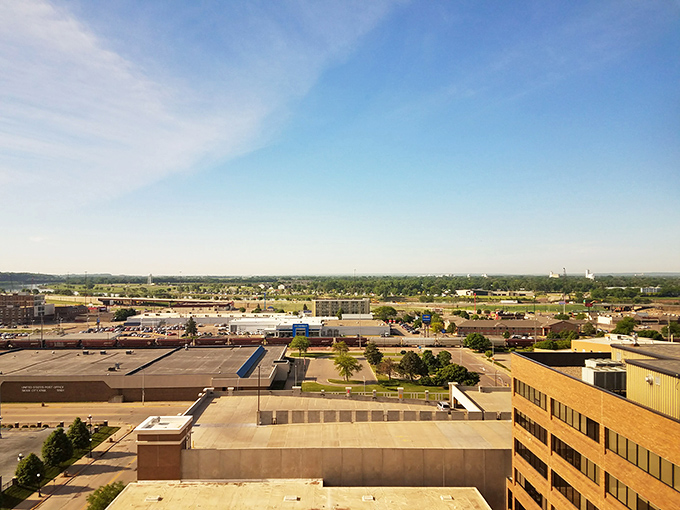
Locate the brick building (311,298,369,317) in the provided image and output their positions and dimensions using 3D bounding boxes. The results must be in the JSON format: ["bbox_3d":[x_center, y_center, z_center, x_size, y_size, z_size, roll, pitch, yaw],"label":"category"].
[{"bbox_3d":[1.358,46.710,451.472,48.000,16.300,17.000,0,-2,-9],"label":"brick building"}]

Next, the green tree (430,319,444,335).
[{"bbox_3d":[62.101,45.817,325.450,8.280,9.390,8.030,0,-2,11],"label":"green tree"}]

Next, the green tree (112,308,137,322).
[{"bbox_3d":[-171.163,48.010,406.296,18.690,10.860,15.410,1,-2,-23],"label":"green tree"}]

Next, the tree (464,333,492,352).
[{"bbox_3d":[65.967,42.061,243.430,12.870,9.710,12.870,0,-2,0],"label":"tree"}]

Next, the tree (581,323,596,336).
[{"bbox_3d":[154.437,46.026,316.584,8.980,8.330,8.710,-1,-2,26],"label":"tree"}]

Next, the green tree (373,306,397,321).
[{"bbox_3d":[37.077,48.222,420.997,19.770,11.500,16.300,0,-2,5],"label":"green tree"}]

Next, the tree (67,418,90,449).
[{"bbox_3d":[-56.628,38.931,110.624,5.080,7.600,4.930,1,-2,-27],"label":"tree"}]

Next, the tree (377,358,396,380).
[{"bbox_3d":[16.884,41.359,183.606,7.540,8.030,7.320,0,-2,5],"label":"tree"}]

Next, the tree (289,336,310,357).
[{"bbox_3d":[-18.467,42.156,235.954,9.900,8.950,9.900,0,-2,0],"label":"tree"}]

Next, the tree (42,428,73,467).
[{"bbox_3d":[-54.372,37.438,98.444,5.140,7.890,5.140,0,-2,0],"label":"tree"}]

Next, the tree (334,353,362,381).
[{"bbox_3d":[2.813,39.598,179.778,9.490,9.780,9.490,0,-2,0],"label":"tree"}]

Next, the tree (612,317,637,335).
[{"bbox_3d":[177.543,44.591,319.191,14.680,11.390,14.240,-1,-2,29],"label":"tree"}]

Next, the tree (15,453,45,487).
[{"bbox_3d":[-54.380,37.937,89.705,4.420,6.230,4.420,0,-2,0],"label":"tree"}]

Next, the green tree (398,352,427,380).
[{"bbox_3d":[25.937,40.023,184.167,11.530,10.740,11.180,0,-2,8],"label":"green tree"}]

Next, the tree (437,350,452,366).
[{"bbox_3d":[40.329,41.130,197.244,6.050,8.050,6.050,0,-2,0],"label":"tree"}]

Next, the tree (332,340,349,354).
[{"bbox_3d":[0.522,44.298,242.482,7.690,6.420,7.460,0,-2,0],"label":"tree"}]

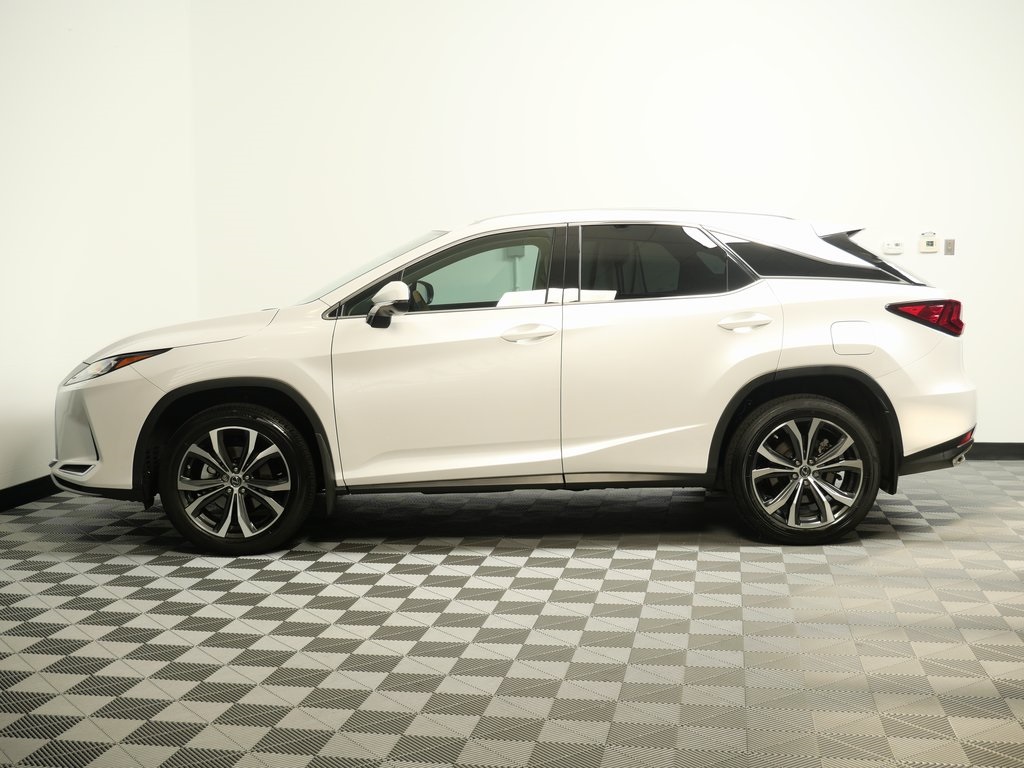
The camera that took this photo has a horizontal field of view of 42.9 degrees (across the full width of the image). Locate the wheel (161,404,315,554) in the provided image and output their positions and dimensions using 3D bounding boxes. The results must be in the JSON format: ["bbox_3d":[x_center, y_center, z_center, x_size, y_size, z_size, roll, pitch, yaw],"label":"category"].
[{"bbox_3d":[-1.347,0.465,6.420,0.754,0.747,0.244,-1,5,-1],"label":"wheel"}]

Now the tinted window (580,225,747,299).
[{"bbox_3d":[0.759,-0.606,6.455,0.825,0.385,0.190,-1,5,-1],"label":"tinted window"}]

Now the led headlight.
[{"bbox_3d":[-1.972,-0.086,6.506,0.610,0.205,0.380,-1,5,-1],"label":"led headlight"}]

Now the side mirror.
[{"bbox_3d":[-0.590,-0.377,6.220,0.210,0.220,0.240,-1,5,-1],"label":"side mirror"}]

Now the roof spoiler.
[{"bbox_3d":[1.667,-0.848,7.192,0.320,0.095,1.160,-1,5,-1],"label":"roof spoiler"}]

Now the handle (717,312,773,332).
[{"bbox_3d":[1.125,-0.296,6.306,0.270,0.085,0.060,-1,5,-1],"label":"handle"}]

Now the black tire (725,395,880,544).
[{"bbox_3d":[1.443,0.420,6.480,0.754,0.747,0.244,-1,5,-1],"label":"black tire"}]

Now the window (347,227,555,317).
[{"bbox_3d":[-0.315,-0.554,6.436,1.055,0.425,0.190,-1,5,-1],"label":"window"}]

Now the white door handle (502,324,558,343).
[{"bbox_3d":[0.083,-0.244,6.287,0.275,0.080,0.060,-1,5,-1],"label":"white door handle"}]

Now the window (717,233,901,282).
[{"bbox_3d":[1.486,-0.637,6.484,0.920,0.270,0.160,-1,5,-1],"label":"window"}]

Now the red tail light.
[{"bbox_3d":[2.061,-0.330,6.575,0.455,0.185,0.400,-1,5,-1],"label":"red tail light"}]

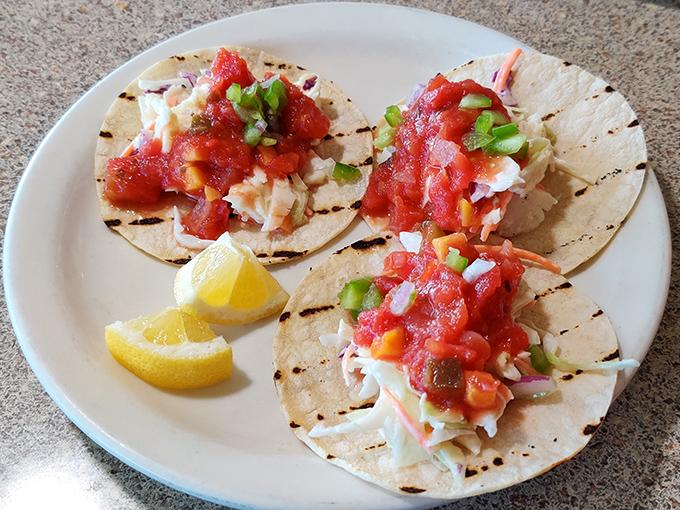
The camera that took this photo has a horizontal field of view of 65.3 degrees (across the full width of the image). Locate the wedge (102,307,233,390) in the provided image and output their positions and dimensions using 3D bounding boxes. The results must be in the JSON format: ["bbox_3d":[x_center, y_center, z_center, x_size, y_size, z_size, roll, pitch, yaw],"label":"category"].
[{"bbox_3d":[-0.067,0.036,0.207,0.048,0.029,0.032,9,59,6],"label":"wedge"}]

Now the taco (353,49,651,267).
[{"bbox_3d":[0.078,-0.057,0.249,0.136,0.035,0.136,-2,60,3],"label":"taco"}]

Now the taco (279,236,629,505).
[{"bbox_3d":[0.043,0.027,0.213,0.140,0.042,0.132,-1,54,2],"label":"taco"}]

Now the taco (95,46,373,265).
[{"bbox_3d":[-0.052,-0.060,0.250,0.136,0.033,0.136,1,62,-2],"label":"taco"}]

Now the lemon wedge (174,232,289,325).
[{"bbox_3d":[-0.045,0.010,0.218,0.046,0.032,0.031,5,58,3],"label":"lemon wedge"}]

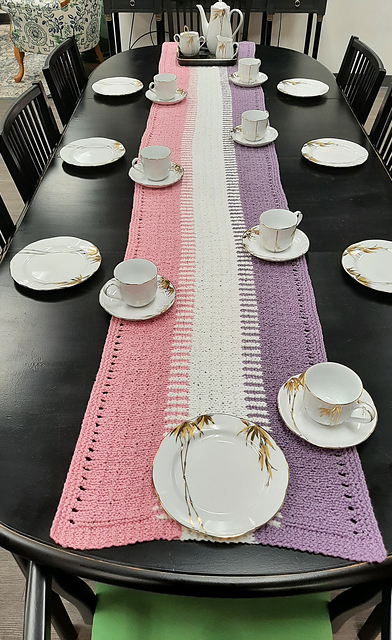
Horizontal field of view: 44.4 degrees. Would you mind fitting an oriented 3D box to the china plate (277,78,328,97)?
[{"bbox_3d":[0.404,-0.866,1.814,0.193,0.019,0.193,0,44,0],"label":"china plate"}]

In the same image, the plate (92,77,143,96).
[{"bbox_3d":[-0.295,-0.878,1.830,0.193,0.019,0.193,0,44,0],"label":"plate"}]

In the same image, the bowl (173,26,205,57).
[{"bbox_3d":[-0.026,-1.218,2.096,0.137,0.110,0.085,8,45,9],"label":"bowl"}]

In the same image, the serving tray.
[{"bbox_3d":[0.050,-1.149,2.093,0.256,0.032,0.200,0,44,0],"label":"serving tray"}]

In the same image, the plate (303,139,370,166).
[{"bbox_3d":[0.409,-0.487,1.423,0.193,0.019,0.193,0,44,0],"label":"plate"}]

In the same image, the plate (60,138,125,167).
[{"bbox_3d":[-0.304,-0.493,1.433,0.193,0.019,0.193,0,44,0],"label":"plate"}]

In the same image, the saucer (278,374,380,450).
[{"bbox_3d":[0.208,0.143,0.767,0.151,0.020,0.151,0,44,0],"label":"saucer"}]

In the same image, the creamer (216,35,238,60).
[{"bbox_3d":[0.137,-1.174,2.065,0.100,0.090,0.070,12,46,13],"label":"creamer"}]

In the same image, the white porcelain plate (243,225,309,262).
[{"bbox_3d":[0.181,-0.170,1.090,0.151,0.020,0.151,0,44,0],"label":"white porcelain plate"}]

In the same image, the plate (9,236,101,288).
[{"bbox_3d":[-0.301,-0.119,1.046,0.193,0.019,0.193,0,44,0],"label":"plate"}]

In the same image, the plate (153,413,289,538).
[{"bbox_3d":[0.035,0.219,0.689,0.193,0.019,0.193,0,44,0],"label":"plate"}]

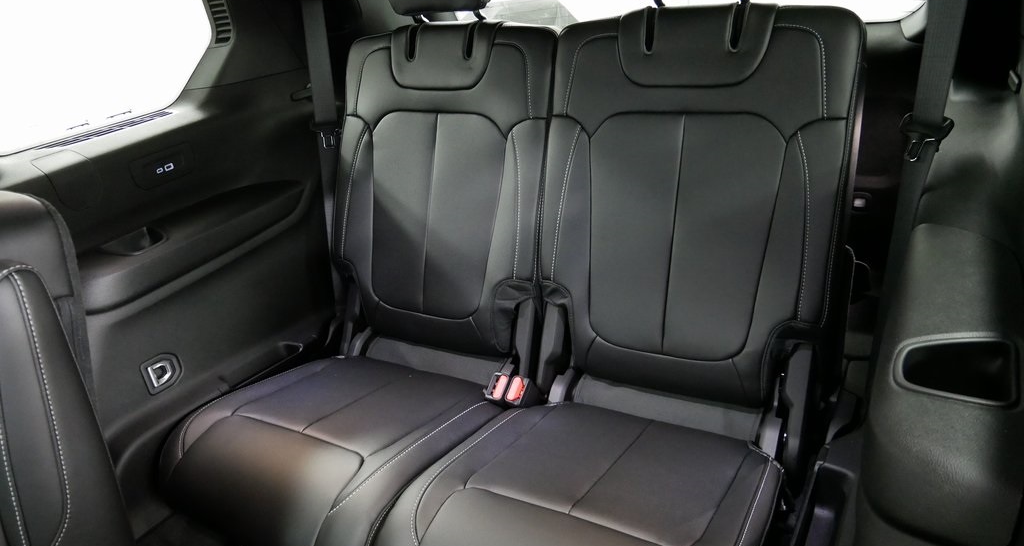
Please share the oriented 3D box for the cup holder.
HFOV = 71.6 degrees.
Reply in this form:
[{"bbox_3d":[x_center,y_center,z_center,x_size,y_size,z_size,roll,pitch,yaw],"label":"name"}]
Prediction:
[{"bbox_3d":[0.392,0.112,0.637,0.090,0.065,0.088,8,25,30],"label":"cup holder"}]

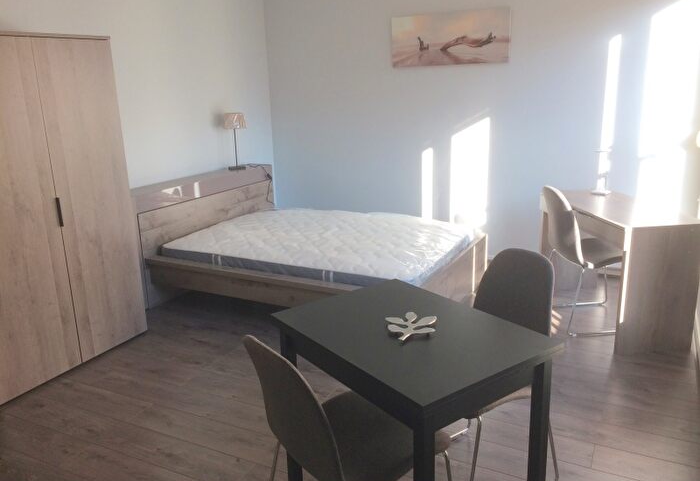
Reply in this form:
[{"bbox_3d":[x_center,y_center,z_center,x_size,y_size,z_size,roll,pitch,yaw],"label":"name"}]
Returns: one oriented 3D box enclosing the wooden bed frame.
[{"bbox_3d":[-0.301,-0.011,4.395,2.230,0.830,1.620,6,17,27],"label":"wooden bed frame"}]

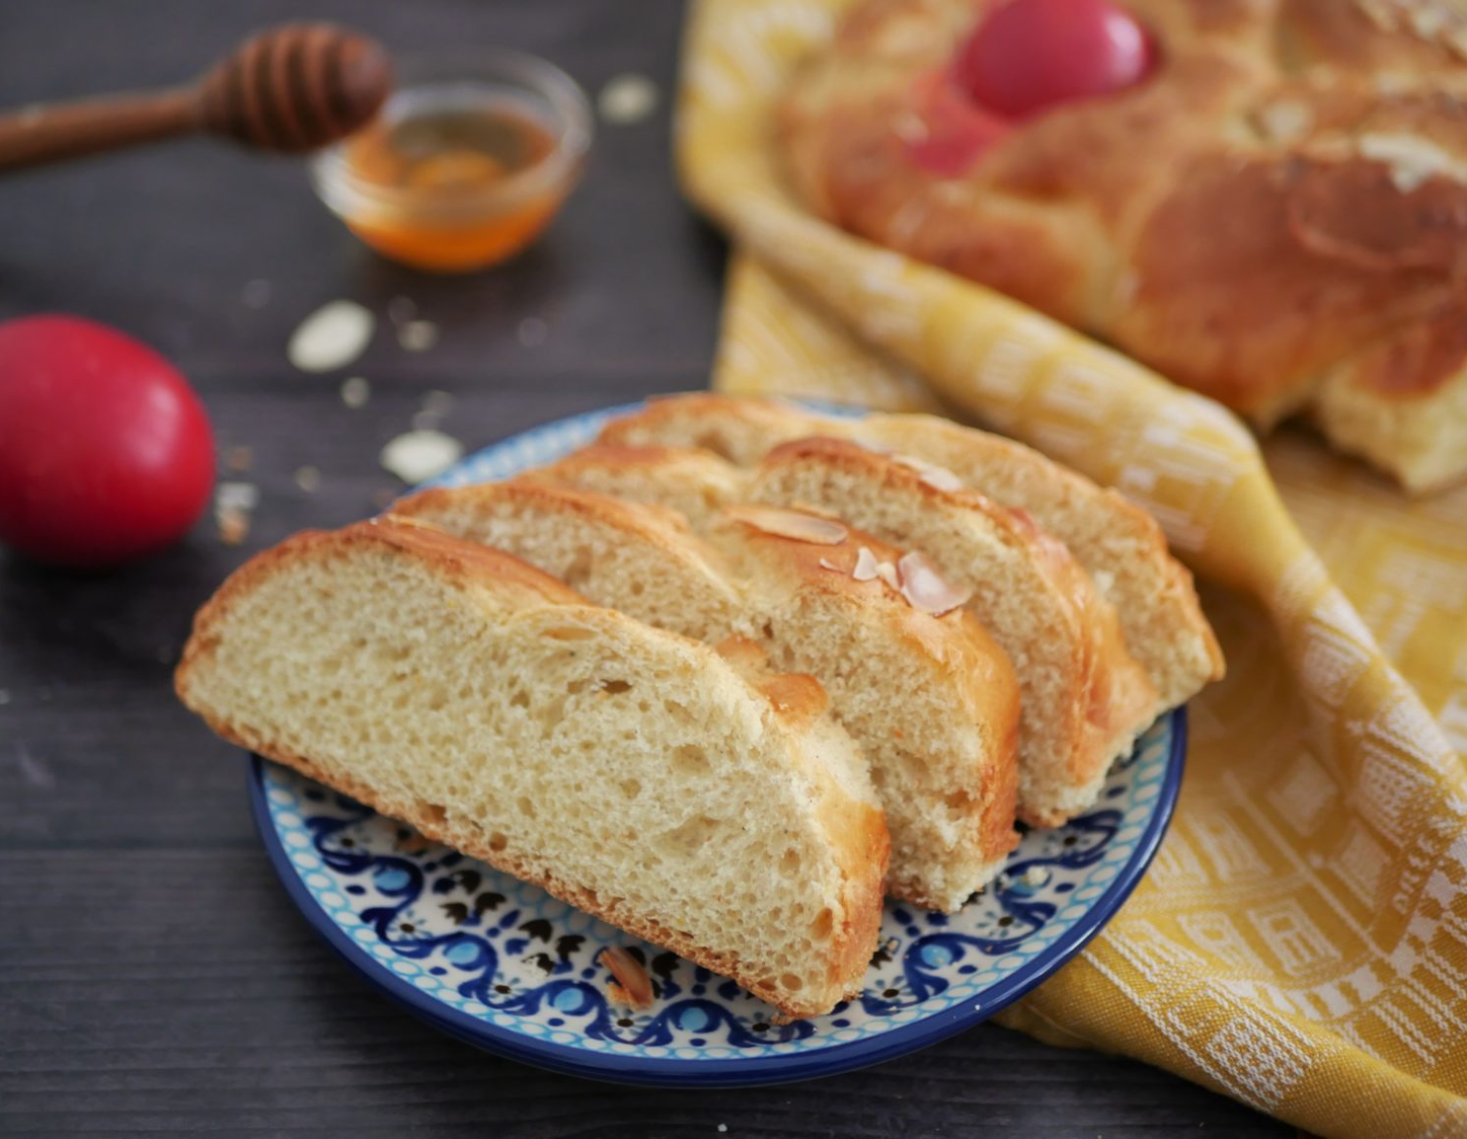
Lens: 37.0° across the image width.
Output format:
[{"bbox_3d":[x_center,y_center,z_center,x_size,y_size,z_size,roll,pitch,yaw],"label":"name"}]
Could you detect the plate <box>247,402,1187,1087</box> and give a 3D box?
[{"bbox_3d":[-0.003,0.027,0.377,0.157,0.020,0.157,0,44,0],"label":"plate"}]

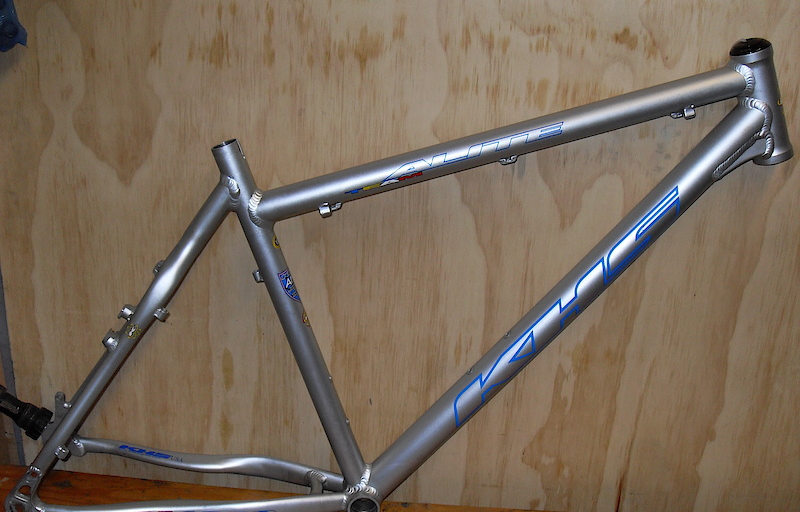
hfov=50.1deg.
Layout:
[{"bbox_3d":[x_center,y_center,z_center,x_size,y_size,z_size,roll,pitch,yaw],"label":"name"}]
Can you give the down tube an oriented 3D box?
[{"bbox_3d":[0.183,0.070,1.029,0.047,0.647,0.046,40,14,-14],"label":"down tube"}]

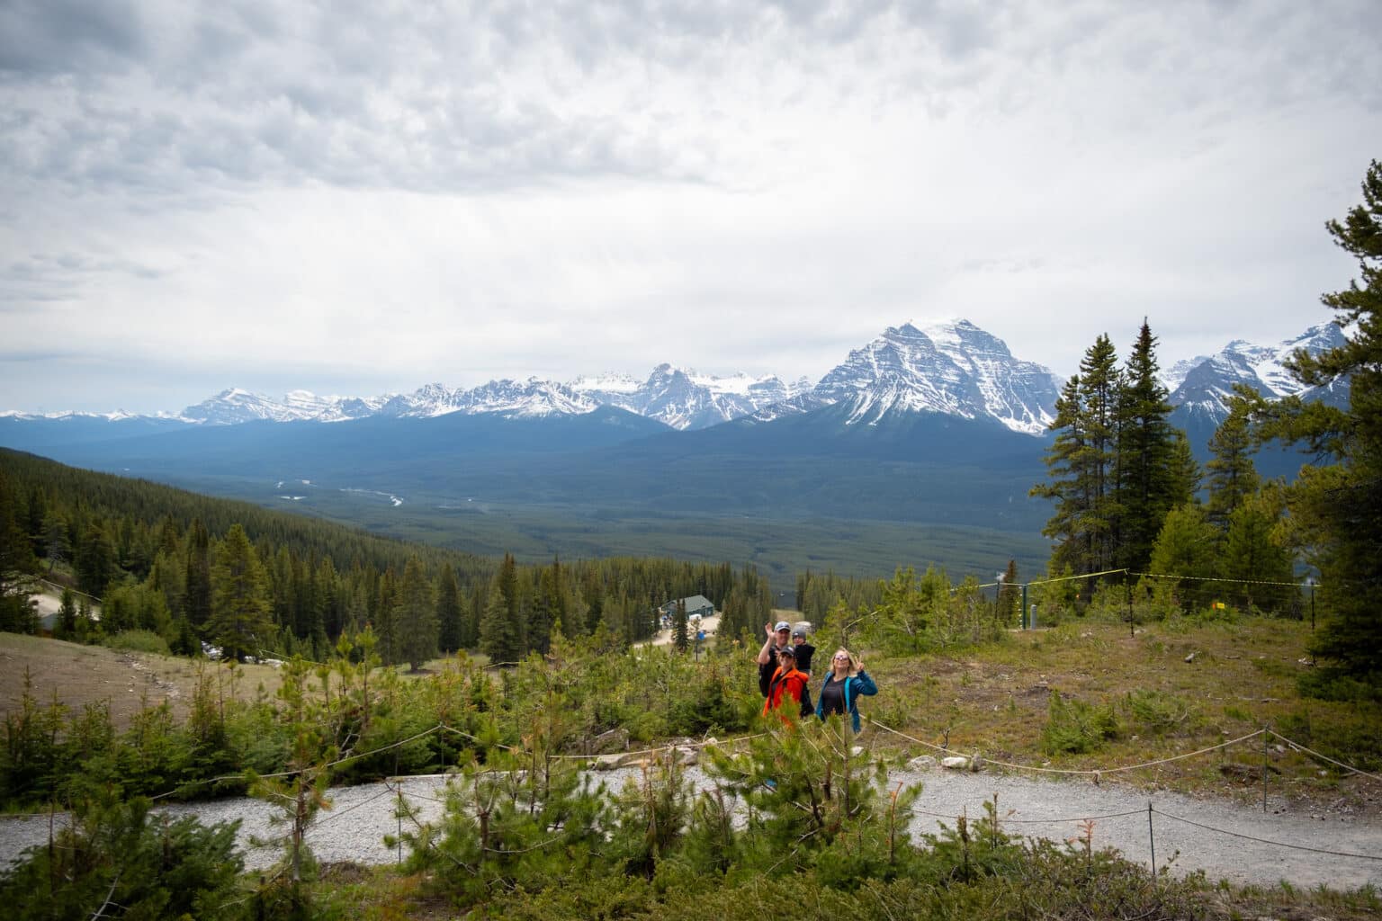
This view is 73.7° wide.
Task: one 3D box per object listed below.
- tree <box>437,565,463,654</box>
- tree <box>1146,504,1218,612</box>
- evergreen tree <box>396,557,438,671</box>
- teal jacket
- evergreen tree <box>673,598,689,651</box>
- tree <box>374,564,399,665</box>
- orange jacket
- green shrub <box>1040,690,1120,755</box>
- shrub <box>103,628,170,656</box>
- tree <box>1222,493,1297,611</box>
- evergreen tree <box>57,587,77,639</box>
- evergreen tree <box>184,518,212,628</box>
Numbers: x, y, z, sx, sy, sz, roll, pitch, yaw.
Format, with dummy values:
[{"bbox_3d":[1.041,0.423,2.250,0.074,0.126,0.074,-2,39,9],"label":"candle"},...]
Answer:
[{"bbox_3d":[-21.952,13.493,84.000,2.460,8.270,2.460,0,2,0],"label":"tree"},{"bbox_3d":[11.490,2.332,21.500,1.690,2.650,1.690,0,2,0],"label":"tree"},{"bbox_3d":[-20.796,11.572,70.000,3.280,8.860,3.280,0,2,0],"label":"evergreen tree"},{"bbox_3d":[1.715,2.655,10.200,0.660,0.680,0.380,0,2,14],"label":"teal jacket"},{"bbox_3d":[-1.582,26.908,150.000,2.640,9.500,2.640,0,2,0],"label":"evergreen tree"},{"bbox_3d":[-25.072,12.876,76.000,2.140,8.290,2.140,0,2,0],"label":"tree"},{"bbox_3d":[1.052,2.595,10.200,0.500,0.680,0.360,1,2,25],"label":"orange jacket"},{"bbox_3d":[4.647,3.121,11.000,0.950,0.720,0.910,0,2,0],"label":"green shrub"},{"bbox_3d":[-36.072,11.819,60.000,4.570,1.830,3.600,0,2,0],"label":"shrub"},{"bbox_3d":[13.228,2.168,21.500,1.740,2.970,1.740,0,2,0],"label":"tree"},{"bbox_3d":[-43.352,10.693,64.000,1.430,3.830,1.430,0,2,0],"label":"evergreen tree"},{"bbox_3d":[-41.729,10.014,78.000,2.380,10.330,2.380,0,2,0],"label":"evergreen tree"}]

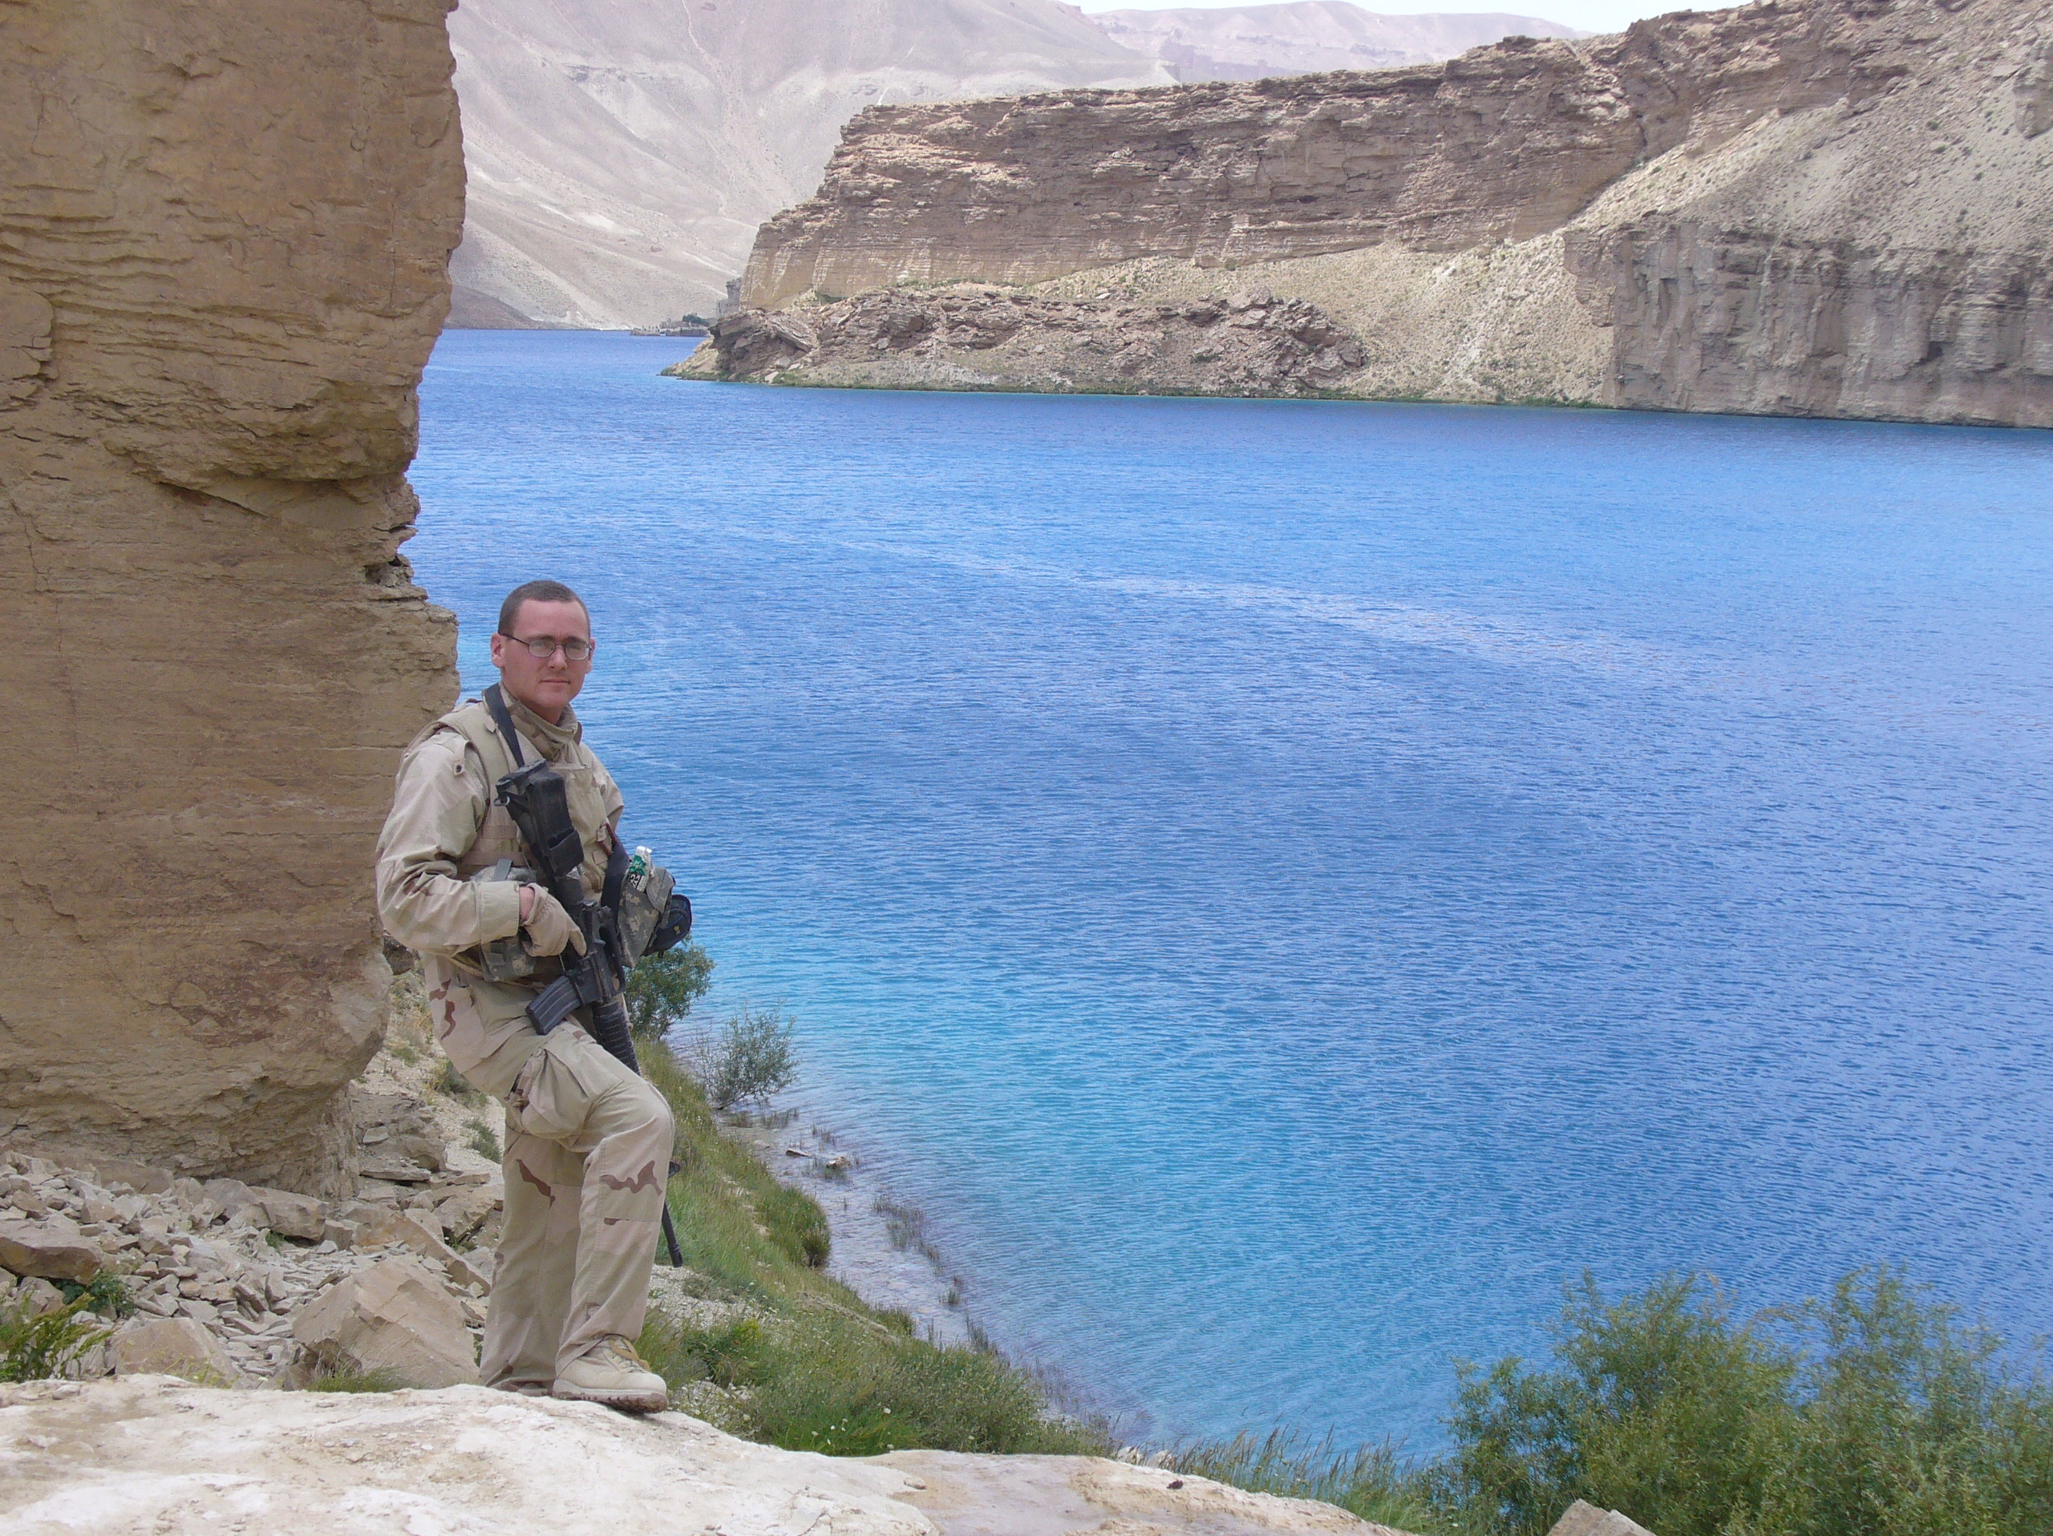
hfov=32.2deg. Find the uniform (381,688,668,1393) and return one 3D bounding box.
[{"bbox_3d":[-0.937,0.505,6.650,0.580,1.300,0.520,-6,10,-42],"label":"uniform"}]

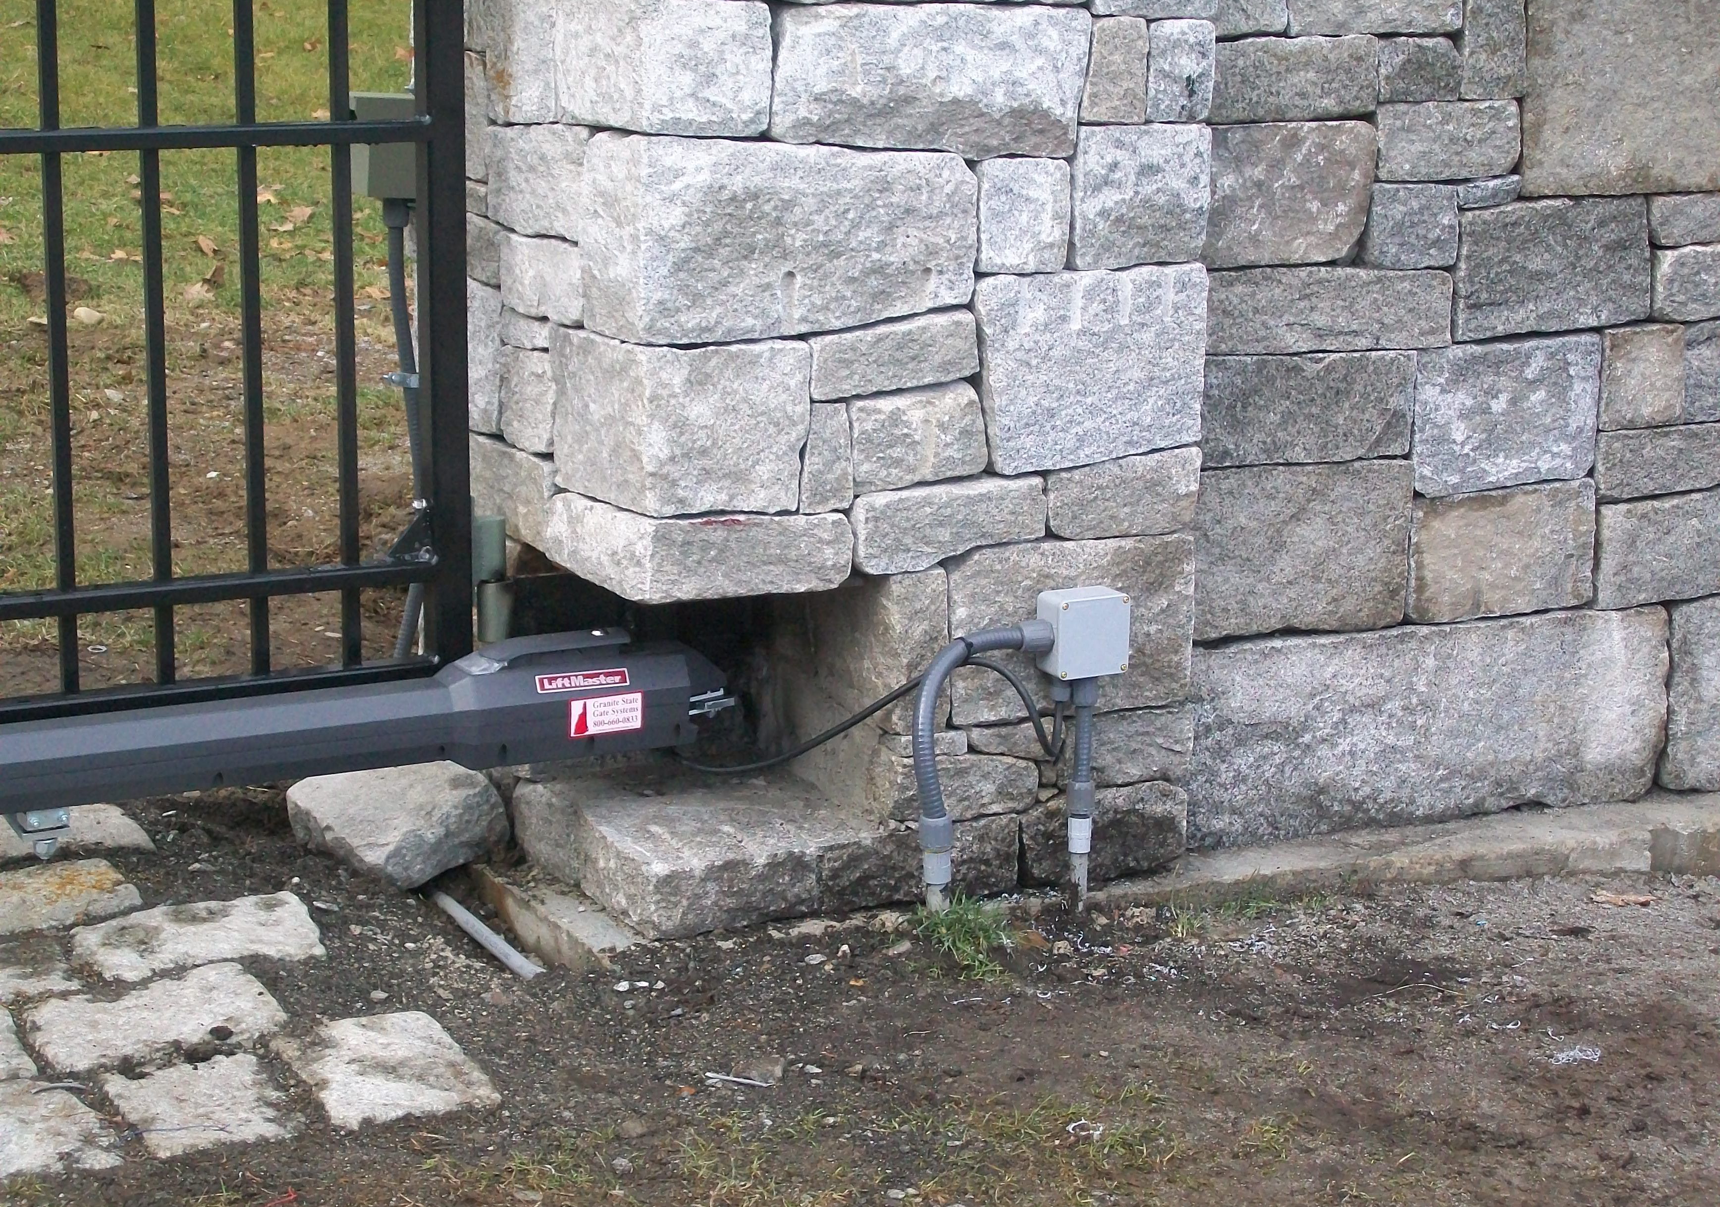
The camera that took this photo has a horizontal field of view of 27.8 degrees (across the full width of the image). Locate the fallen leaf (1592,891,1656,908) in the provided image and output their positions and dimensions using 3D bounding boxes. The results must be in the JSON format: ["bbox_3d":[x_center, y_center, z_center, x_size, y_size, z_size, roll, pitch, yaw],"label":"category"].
[{"bbox_3d":[1.031,0.395,4.694,0.083,0.012,0.045,-1,12,-5],"label":"fallen leaf"}]

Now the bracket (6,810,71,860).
[{"bbox_3d":[-1.051,0.295,4.450,0.064,0.055,0.090,-6,13,-27],"label":"bracket"}]

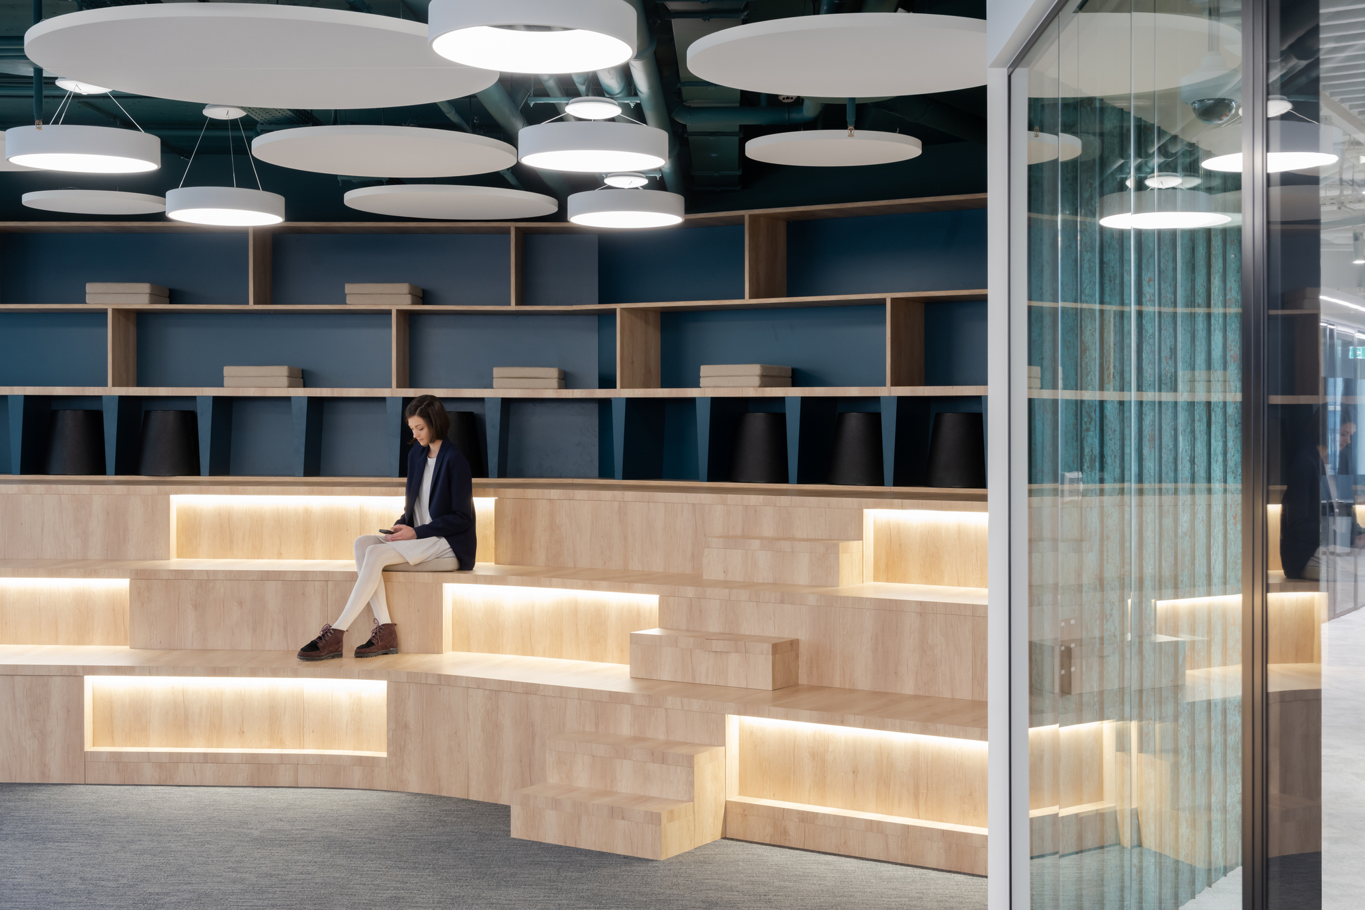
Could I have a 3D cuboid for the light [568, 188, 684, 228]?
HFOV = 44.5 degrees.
[{"bbox_3d":[-0.288,-1.260,8.570,0.600,0.120,0.600,0,1,0],"label":"light"}]

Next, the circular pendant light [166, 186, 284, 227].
[{"bbox_3d":[-2.382,-1.293,8.710,0.600,0.120,0.600,0,1,0],"label":"circular pendant light"}]

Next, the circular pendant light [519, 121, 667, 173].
[{"bbox_3d":[-0.357,-1.232,6.710,0.600,0.115,0.600,0,1,0],"label":"circular pendant light"}]

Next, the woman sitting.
[{"bbox_3d":[-1.414,0.330,7.960,0.840,1.240,0.470,0,1,-32],"label":"woman sitting"}]

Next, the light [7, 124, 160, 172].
[{"bbox_3d":[-2.453,-1.250,6.850,0.600,0.115,0.600,0,1,0],"label":"light"}]

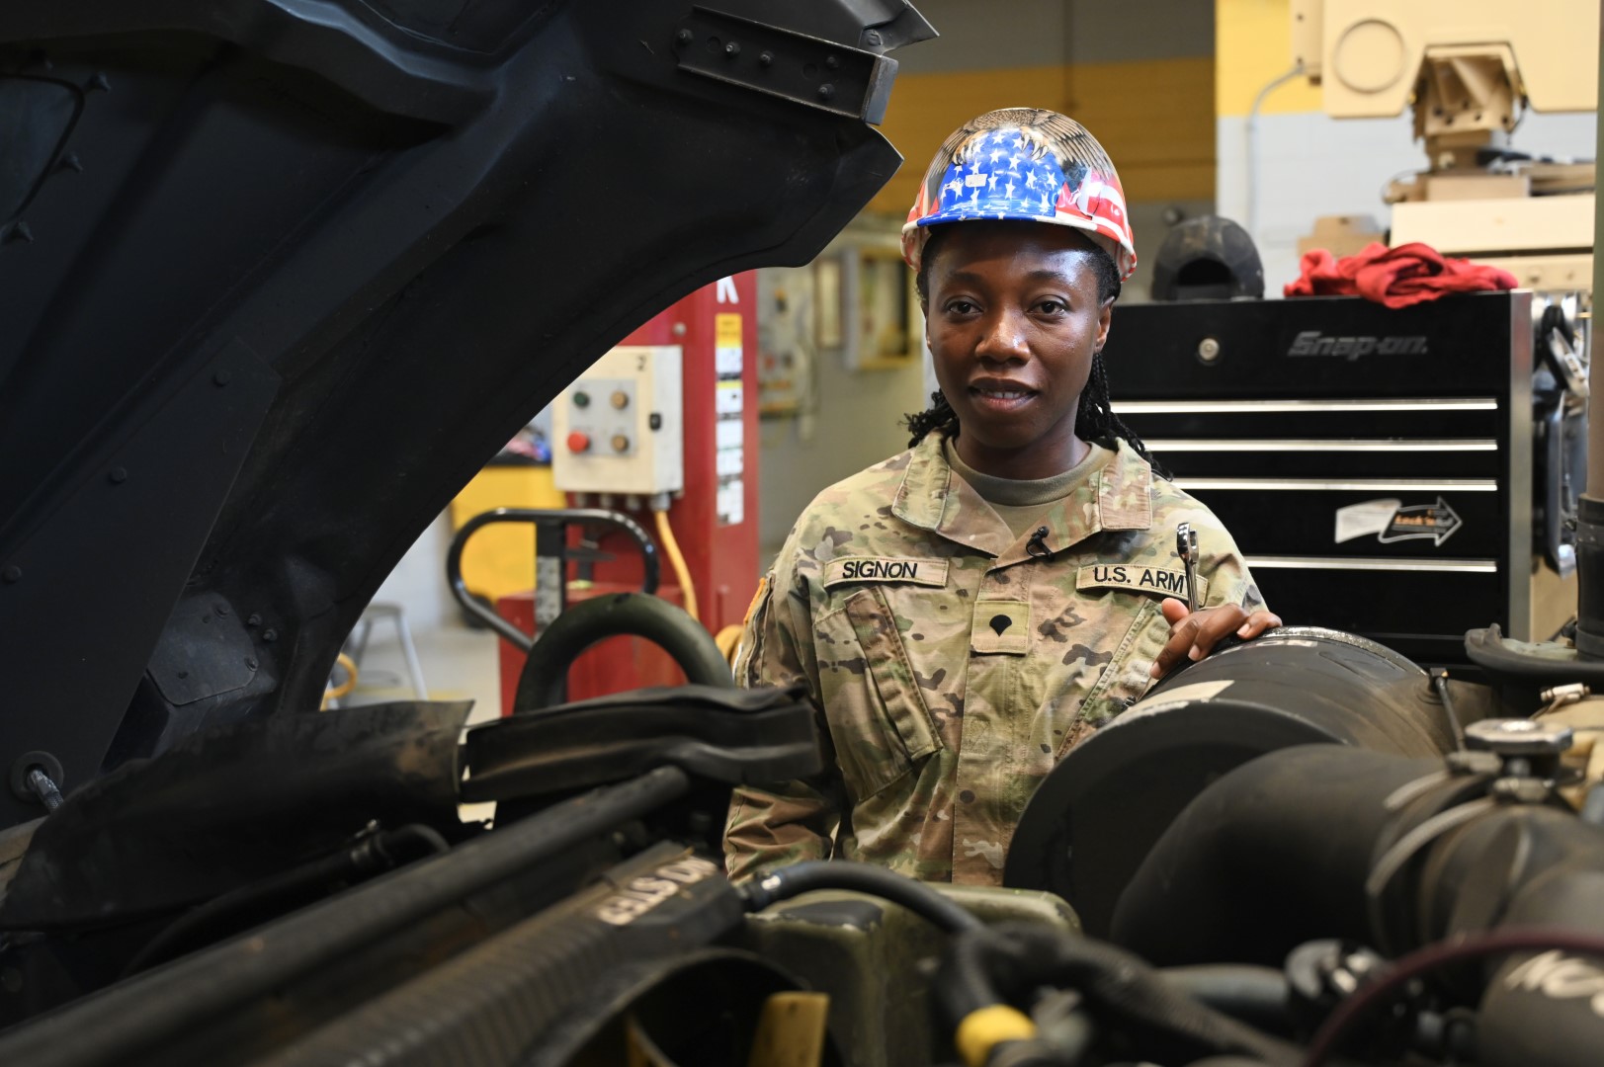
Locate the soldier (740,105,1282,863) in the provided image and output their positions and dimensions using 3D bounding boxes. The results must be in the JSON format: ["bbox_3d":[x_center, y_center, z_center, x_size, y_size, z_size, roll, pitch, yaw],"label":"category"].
[{"bbox_3d":[0.185,0.455,1.940,0.520,1.680,0.400,0,2,5],"label":"soldier"}]

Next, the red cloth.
[{"bbox_3d":[0.885,-0.376,3.090,0.320,0.105,0.200,1,2,27],"label":"red cloth"}]

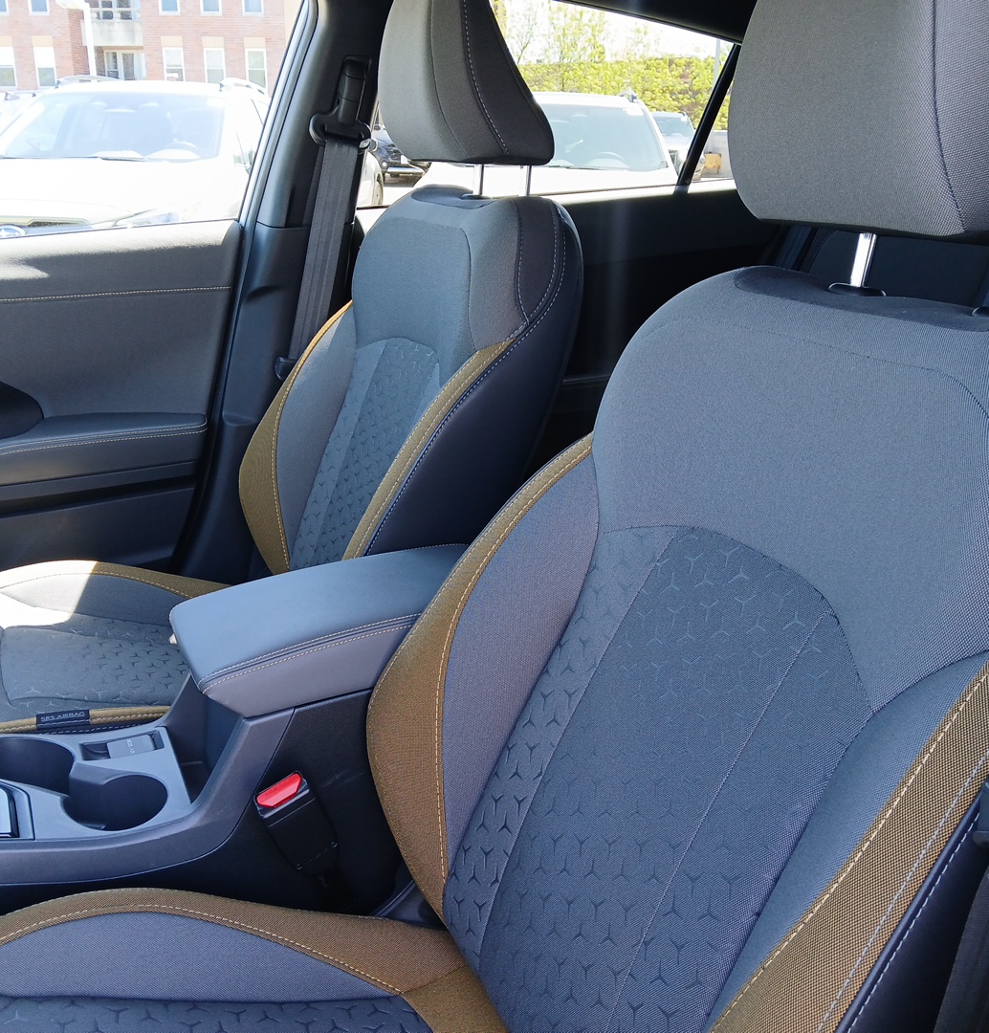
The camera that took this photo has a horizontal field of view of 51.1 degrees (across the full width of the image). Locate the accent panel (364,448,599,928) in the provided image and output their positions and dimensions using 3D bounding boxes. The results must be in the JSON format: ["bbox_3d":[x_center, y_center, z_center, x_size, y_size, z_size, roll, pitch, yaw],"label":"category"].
[{"bbox_3d":[-0.040,0.144,0.879,0.120,0.475,0.100,6,16,-28],"label":"accent panel"}]

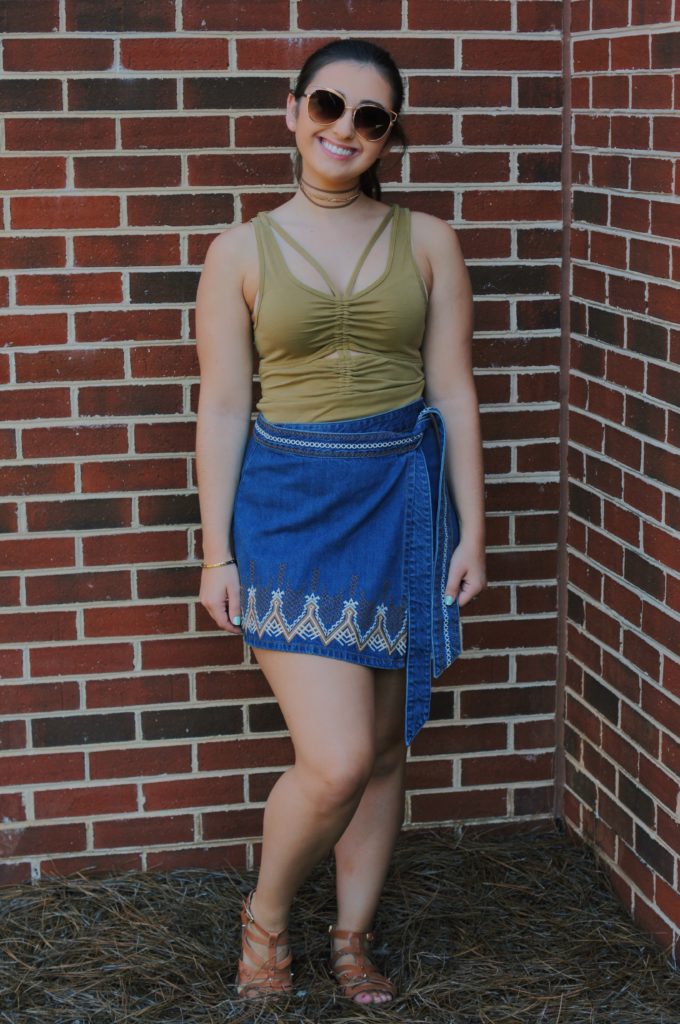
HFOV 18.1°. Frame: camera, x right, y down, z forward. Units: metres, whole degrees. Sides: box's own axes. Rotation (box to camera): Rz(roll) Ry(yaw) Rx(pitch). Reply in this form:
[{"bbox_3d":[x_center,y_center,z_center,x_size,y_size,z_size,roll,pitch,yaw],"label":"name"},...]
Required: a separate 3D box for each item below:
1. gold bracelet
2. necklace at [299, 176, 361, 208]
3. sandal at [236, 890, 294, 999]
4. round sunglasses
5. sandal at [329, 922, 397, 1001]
[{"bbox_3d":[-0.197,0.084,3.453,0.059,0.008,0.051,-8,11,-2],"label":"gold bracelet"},{"bbox_3d":[-0.015,-0.512,3.394,0.100,0.033,0.106,4,28,-4],"label":"necklace"},{"bbox_3d":[-0.122,0.722,3.561,0.090,0.115,0.232,0,11,0],"label":"sandal"},{"bbox_3d":[0.007,-0.626,3.356,0.140,0.057,0.142,9,9,-10],"label":"round sunglasses"},{"bbox_3d":[0.030,0.730,3.546,0.090,0.102,0.232,-2,11,-10],"label":"sandal"}]

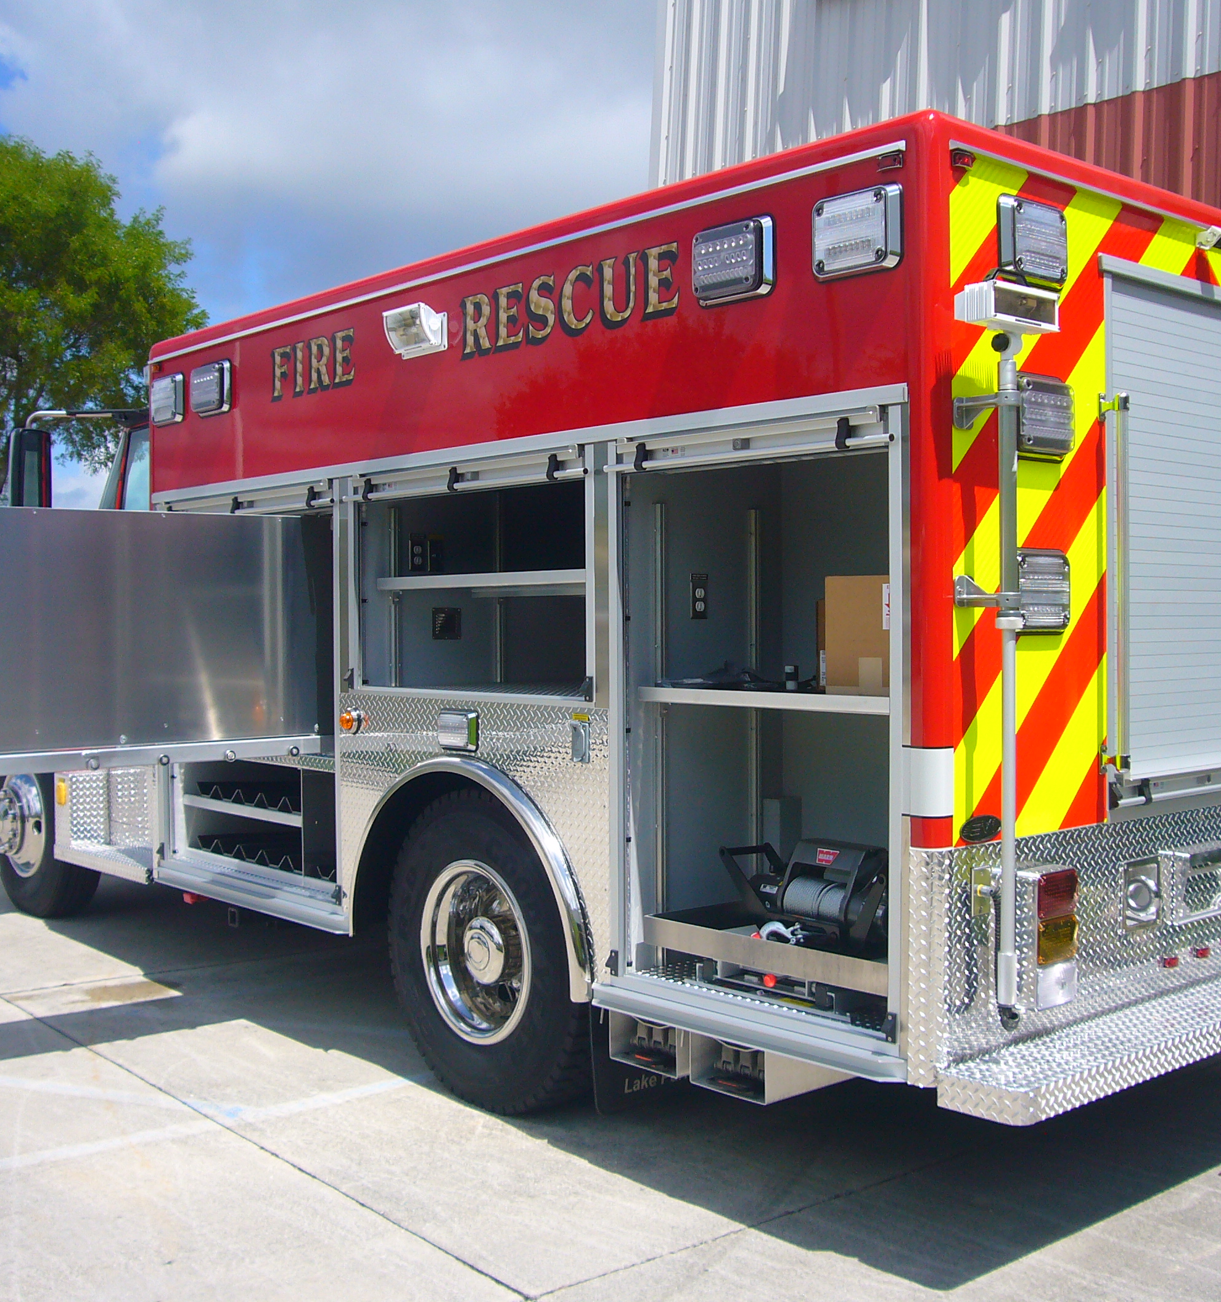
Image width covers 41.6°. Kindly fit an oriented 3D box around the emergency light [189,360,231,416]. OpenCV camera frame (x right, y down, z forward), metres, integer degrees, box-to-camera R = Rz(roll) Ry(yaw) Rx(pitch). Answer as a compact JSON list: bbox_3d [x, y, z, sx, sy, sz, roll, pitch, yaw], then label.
[{"bbox_3d":[-1.580,-1.034,6.351,0.055,0.205,0.268,-1,1,-41],"label":"emergency light"}]

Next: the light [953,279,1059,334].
[{"bbox_3d":[0.909,-0.778,3.694,0.257,0.092,0.125,-1,1,-41],"label":"light"}]

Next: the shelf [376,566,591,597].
[{"bbox_3d":[-0.173,-0.230,5.307,0.590,0.045,1.245,-1,1,-42],"label":"shelf"}]

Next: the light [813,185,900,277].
[{"bbox_3d":[0.581,-0.993,3.817,0.043,0.194,0.257,-1,1,-42],"label":"light"}]

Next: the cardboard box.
[{"bbox_3d":[0.757,-0.041,4.158,0.275,0.305,0.330,0,1,35],"label":"cardboard box"}]

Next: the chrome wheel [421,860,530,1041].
[{"bbox_3d":[-0.371,0.973,5.268,0.200,0.600,0.600,-1,1,-41],"label":"chrome wheel"}]

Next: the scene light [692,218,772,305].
[{"bbox_3d":[0.311,-1.008,4.161,0.055,0.207,0.272,-1,1,-41],"label":"scene light"}]

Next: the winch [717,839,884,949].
[{"bbox_3d":[0.573,0.674,4.432,0.310,0.303,0.600,-1,1,-42],"label":"winch"}]

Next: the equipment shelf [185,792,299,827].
[{"bbox_3d":[-1.265,0.633,6.620,0.590,0.045,0.985,-1,1,-41],"label":"equipment shelf"}]

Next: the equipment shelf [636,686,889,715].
[{"bbox_3d":[0.633,0.123,4.409,0.590,0.042,1.005,-1,1,-42],"label":"equipment shelf"}]

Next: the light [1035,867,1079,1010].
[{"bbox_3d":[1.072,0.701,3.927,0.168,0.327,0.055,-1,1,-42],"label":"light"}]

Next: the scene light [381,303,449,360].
[{"bbox_3d":[-0.632,-1.023,5.150,0.088,0.142,0.257,-1,1,-42],"label":"scene light"}]

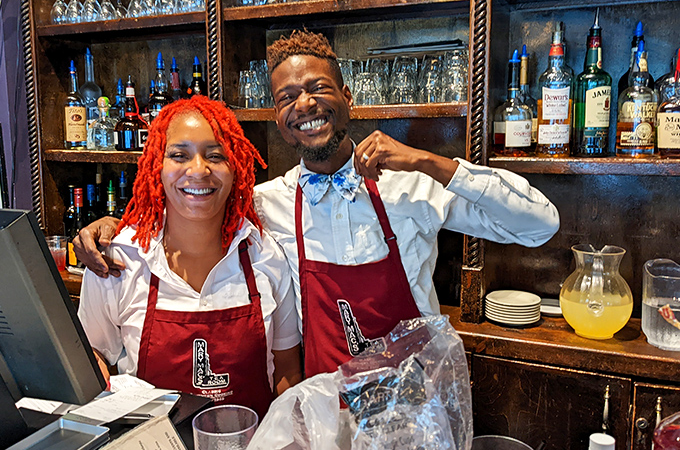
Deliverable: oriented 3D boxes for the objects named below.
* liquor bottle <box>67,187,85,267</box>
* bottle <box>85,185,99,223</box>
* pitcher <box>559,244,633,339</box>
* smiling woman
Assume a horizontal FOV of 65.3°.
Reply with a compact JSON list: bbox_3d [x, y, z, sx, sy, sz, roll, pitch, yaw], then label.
[{"bbox_3d":[-1.048,0.005,2.112,0.076,0.312,0.076,0,8,-3],"label":"liquor bottle"},{"bbox_3d":[-0.984,-0.002,2.112,0.073,0.319,0.073,-2,8,-21],"label":"bottle"},{"bbox_3d":[0.653,0.172,1.354,0.170,0.216,0.190,5,9,27],"label":"pitcher"},{"bbox_3d":[-0.300,0.568,1.119,0.470,1.650,0.320,-1,8,-12],"label":"smiling woman"}]

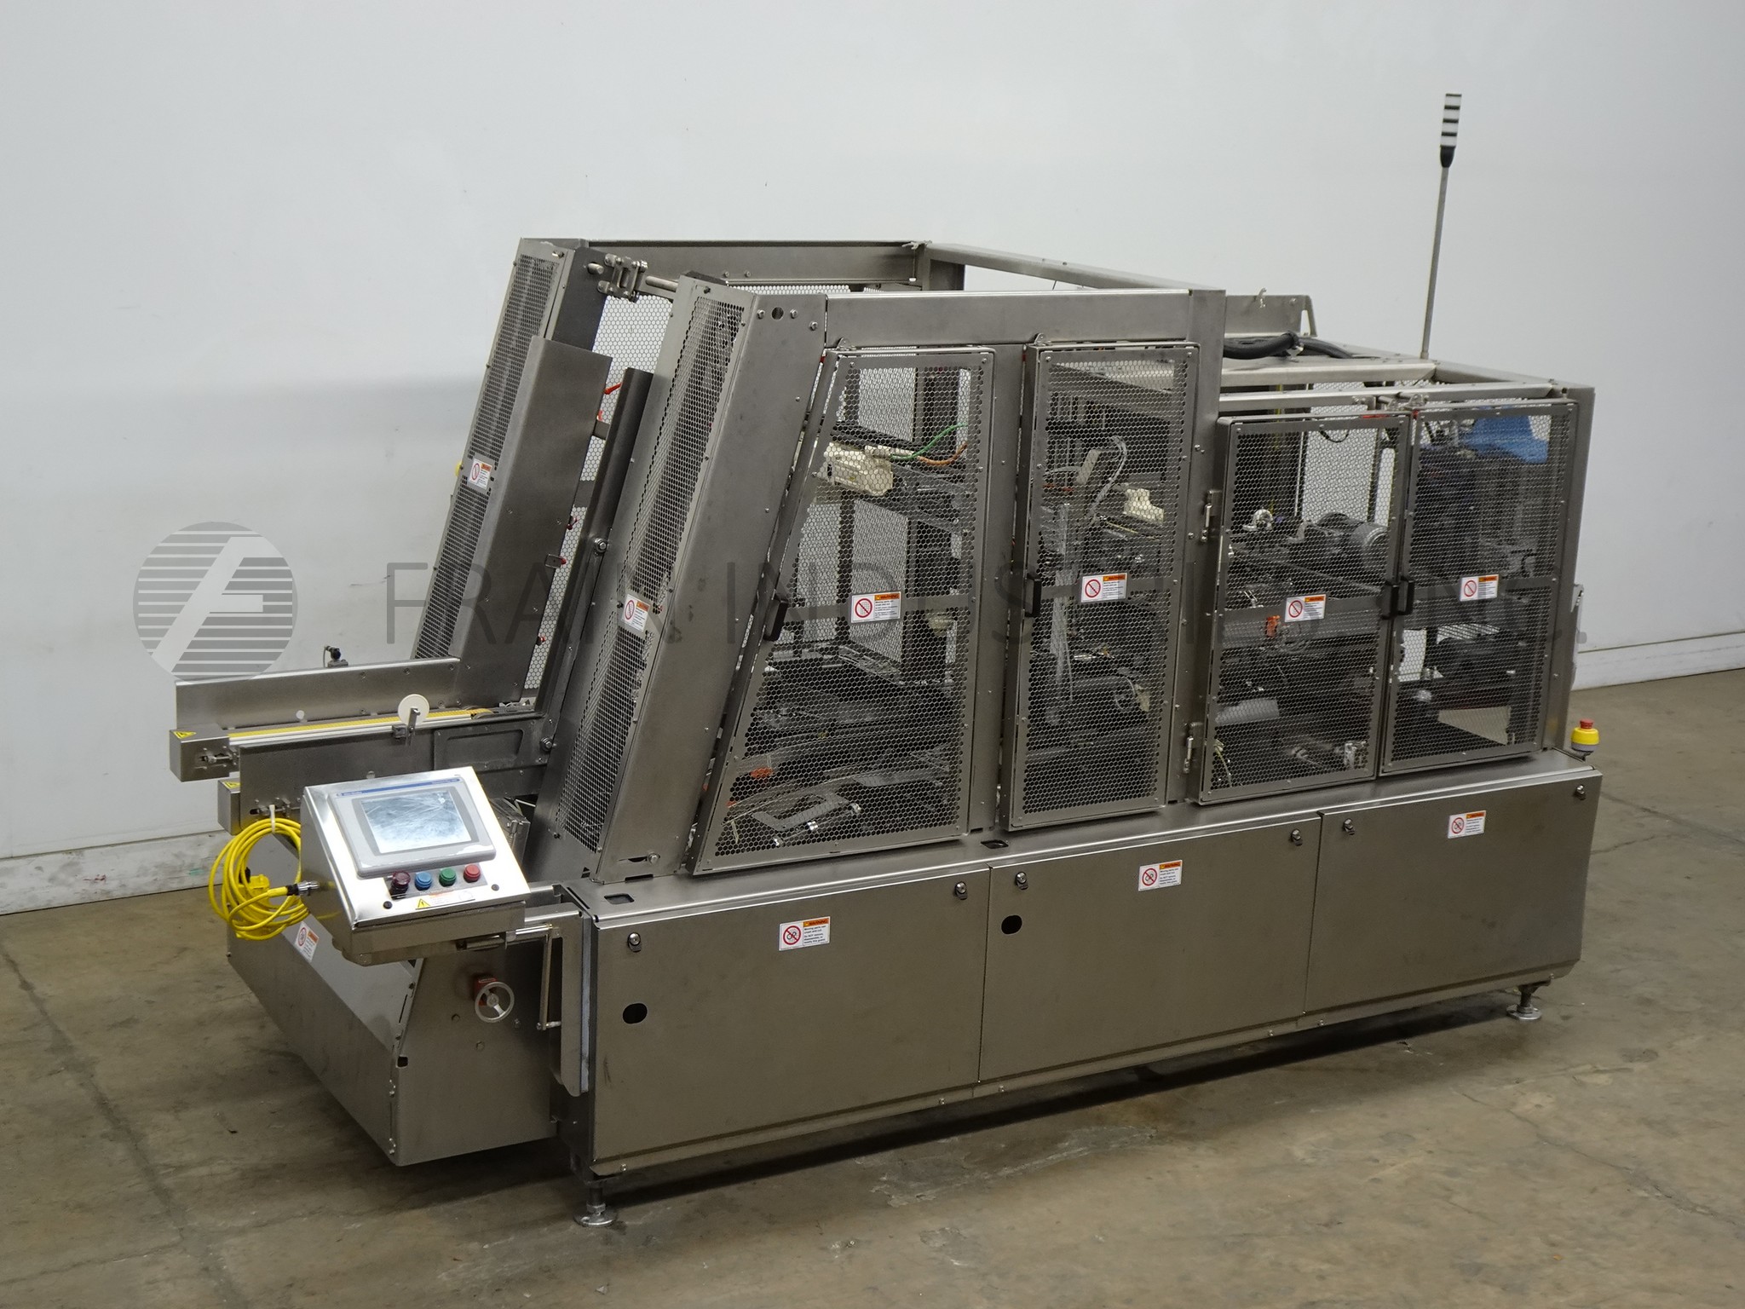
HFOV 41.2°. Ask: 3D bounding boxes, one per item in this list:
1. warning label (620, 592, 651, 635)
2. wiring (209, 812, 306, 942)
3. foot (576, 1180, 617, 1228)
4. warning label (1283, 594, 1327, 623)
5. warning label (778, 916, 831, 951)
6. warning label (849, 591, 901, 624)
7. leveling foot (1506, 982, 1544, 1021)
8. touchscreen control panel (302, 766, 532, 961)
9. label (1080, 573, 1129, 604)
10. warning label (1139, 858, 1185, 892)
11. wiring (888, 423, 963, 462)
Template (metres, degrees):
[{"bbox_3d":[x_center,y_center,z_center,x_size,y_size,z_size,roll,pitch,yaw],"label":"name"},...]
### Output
[{"bbox_3d":[-0.595,-0.104,5.808,0.004,0.071,0.140,12,7,-32],"label":"warning label"},{"bbox_3d":[-1.431,0.521,5.420,0.235,0.285,0.110,-6,15,-29],"label":"wiring"},{"bbox_3d":[-0.663,1.308,5.559,0.104,0.098,0.104,2,13,0],"label":"foot"},{"bbox_3d":[1.215,-0.130,6.511,0.140,0.071,0.004,-6,16,-29],"label":"warning label"},{"bbox_3d":[-0.161,0.669,5.554,0.134,0.066,0.002,-6,15,-29],"label":"warning label"},{"bbox_3d":[0.009,-0.119,5.802,0.140,0.071,0.004,-6,16,-29],"label":"warning label"},{"bbox_3d":[1.995,1.048,7.060,0.104,0.098,0.104,2,13,0],"label":"leveling foot"},{"bbox_3d":[-1.063,0.497,5.359,0.410,0.195,0.420,-6,47,-31],"label":"touchscreen control panel"},{"bbox_3d":[0.613,-0.178,6.135,0.140,0.071,0.004,-6,16,-29],"label":"label"},{"bbox_3d":[0.754,0.579,6.064,0.134,0.066,0.002,-6,15,-29],"label":"warning label"},{"bbox_3d":[0.142,-0.554,6.100,0.160,0.090,0.120,-6,15,-29],"label":"wiring"}]

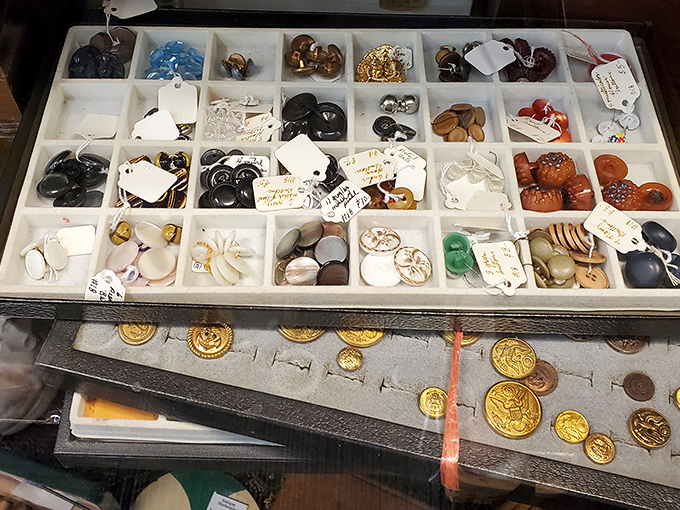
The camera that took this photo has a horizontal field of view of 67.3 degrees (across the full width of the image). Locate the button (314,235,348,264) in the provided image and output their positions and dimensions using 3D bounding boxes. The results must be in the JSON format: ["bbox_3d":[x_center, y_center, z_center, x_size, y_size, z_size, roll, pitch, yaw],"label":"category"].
[{"bbox_3d":[-0.005,-0.002,0.275,0.018,0.003,0.018,0,66,-1],"label":"button"}]

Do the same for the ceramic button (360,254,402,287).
[{"bbox_3d":[0.021,0.008,0.269,0.022,0.005,0.022,0,66,0],"label":"ceramic button"}]

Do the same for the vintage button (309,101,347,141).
[{"bbox_3d":[-0.007,-0.080,0.307,0.022,0.005,0.022,0,90,-3],"label":"vintage button"}]

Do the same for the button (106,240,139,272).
[{"bbox_3d":[-0.115,0.002,0.272,0.019,0.003,0.019,-6,51,13],"label":"button"}]

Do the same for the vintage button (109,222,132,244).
[{"bbox_3d":[-0.120,-0.012,0.278,0.012,0.010,0.012,0,81,-18],"label":"vintage button"}]

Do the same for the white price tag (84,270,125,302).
[{"bbox_3d":[-0.115,0.019,0.250,0.020,0.001,0.028,18,108,6],"label":"white price tag"}]

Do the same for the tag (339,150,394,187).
[{"bbox_3d":[0.018,-0.049,0.283,0.031,0.002,0.021,-18,70,-16],"label":"tag"}]

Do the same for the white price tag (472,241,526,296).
[{"bbox_3d":[0.080,0.006,0.254,0.022,0.001,0.031,-6,59,-5],"label":"white price tag"}]

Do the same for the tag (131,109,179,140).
[{"bbox_3d":[-0.112,-0.072,0.302,0.030,0.001,0.021,-30,81,-9],"label":"tag"}]

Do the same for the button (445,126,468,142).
[{"bbox_3d":[0.069,-0.069,0.304,0.013,0.004,0.013,1,76,-3],"label":"button"}]

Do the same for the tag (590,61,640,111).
[{"bbox_3d":[0.165,-0.099,0.302,0.024,0.001,0.036,-14,77,-6],"label":"tag"}]

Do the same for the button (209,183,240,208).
[{"bbox_3d":[-0.065,-0.032,0.284,0.017,0.005,0.017,0,80,-2],"label":"button"}]

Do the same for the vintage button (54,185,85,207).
[{"bbox_3d":[-0.151,-0.031,0.285,0.021,0.004,0.021,0,47,16],"label":"vintage button"}]

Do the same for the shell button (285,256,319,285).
[{"bbox_3d":[-0.020,0.010,0.271,0.018,0.003,0.018,0,66,-1],"label":"shell button"}]

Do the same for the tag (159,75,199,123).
[{"bbox_3d":[-0.096,-0.092,0.304,0.022,0.001,0.031,-5,79,-5],"label":"tag"}]

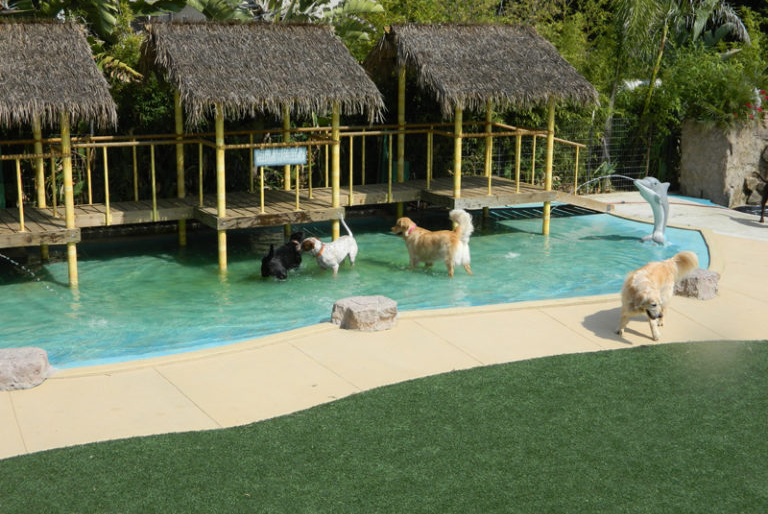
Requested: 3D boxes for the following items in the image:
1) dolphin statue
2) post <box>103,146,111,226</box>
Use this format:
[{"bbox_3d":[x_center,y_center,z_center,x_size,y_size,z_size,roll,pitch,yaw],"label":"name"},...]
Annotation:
[{"bbox_3d":[3.431,-0.606,13.300,0.500,0.860,0.360,-6,14,-30],"label":"dolphin statue"},{"bbox_3d":[-3.118,-0.794,11.717,0.038,0.895,0.038,-6,14,-28],"label":"post"}]

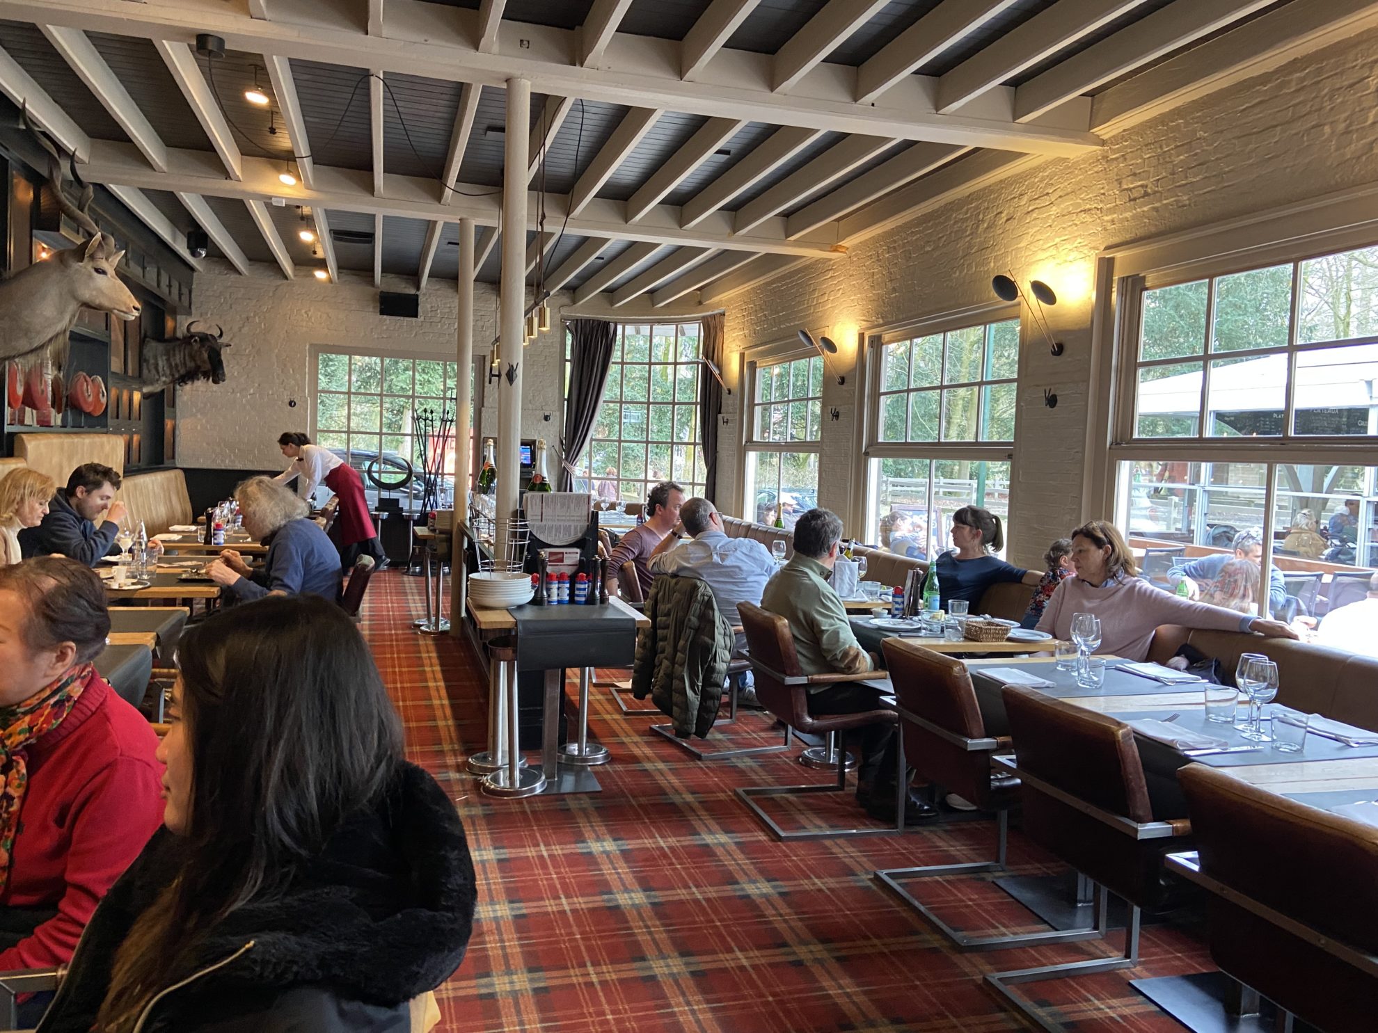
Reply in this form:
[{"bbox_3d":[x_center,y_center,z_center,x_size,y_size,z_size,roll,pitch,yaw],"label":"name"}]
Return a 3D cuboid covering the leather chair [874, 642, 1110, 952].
[{"bbox_3d":[1.001,0.875,3.473,0.577,0.881,0.570,1,4,-17],"label":"leather chair"}]

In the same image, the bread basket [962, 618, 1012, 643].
[{"bbox_3d":[1.222,0.473,4.274,0.150,0.072,0.180,1,4,-17],"label":"bread basket"}]

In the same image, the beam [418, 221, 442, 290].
[{"bbox_3d":[-2.504,-2.584,10.035,0.056,0.178,4.396,1,4,-17],"label":"beam"}]

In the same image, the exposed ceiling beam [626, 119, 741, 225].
[{"bbox_3d":[-0.049,-2.209,6.512,0.060,0.177,2.736,1,4,-17],"label":"exposed ceiling beam"}]

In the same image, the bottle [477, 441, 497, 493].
[{"bbox_3d":[-1.328,-0.263,6.905,0.145,0.490,0.145,1,4,-17],"label":"bottle"}]

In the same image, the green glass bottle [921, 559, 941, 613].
[{"bbox_3d":[1.141,0.327,4.838,0.080,0.285,0.080,1,4,-17],"label":"green glass bottle"}]

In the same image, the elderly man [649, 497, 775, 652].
[{"bbox_3d":[0.169,0.522,5.476,0.620,1.260,0.780,4,4,31],"label":"elderly man"}]

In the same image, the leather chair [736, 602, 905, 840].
[{"bbox_3d":[0.540,0.806,4.310,0.545,0.860,0.560,1,4,-17],"label":"leather chair"}]

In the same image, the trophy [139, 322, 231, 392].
[{"bbox_3d":[-4.885,-1.525,10.049,0.800,0.730,0.520,2,3,-7],"label":"trophy"}]

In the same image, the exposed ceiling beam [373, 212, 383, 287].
[{"bbox_3d":[-3.006,-2.644,10.015,0.066,0.190,4.489,1,4,-17],"label":"exposed ceiling beam"}]

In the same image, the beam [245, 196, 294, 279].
[{"bbox_3d":[-3.937,-2.665,9.738,0.066,0.190,4.489,1,4,-17],"label":"beam"}]

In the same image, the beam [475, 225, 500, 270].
[{"bbox_3d":[-2.043,-2.574,10.172,0.053,0.178,4.396,1,4,-17],"label":"beam"}]

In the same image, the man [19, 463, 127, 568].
[{"bbox_3d":[-3.232,0.368,5.513,0.725,1.310,0.548,1,4,-17],"label":"man"}]

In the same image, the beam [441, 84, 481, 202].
[{"bbox_3d":[-1.400,-2.319,6.331,0.056,0.178,2.864,1,4,-17],"label":"beam"}]

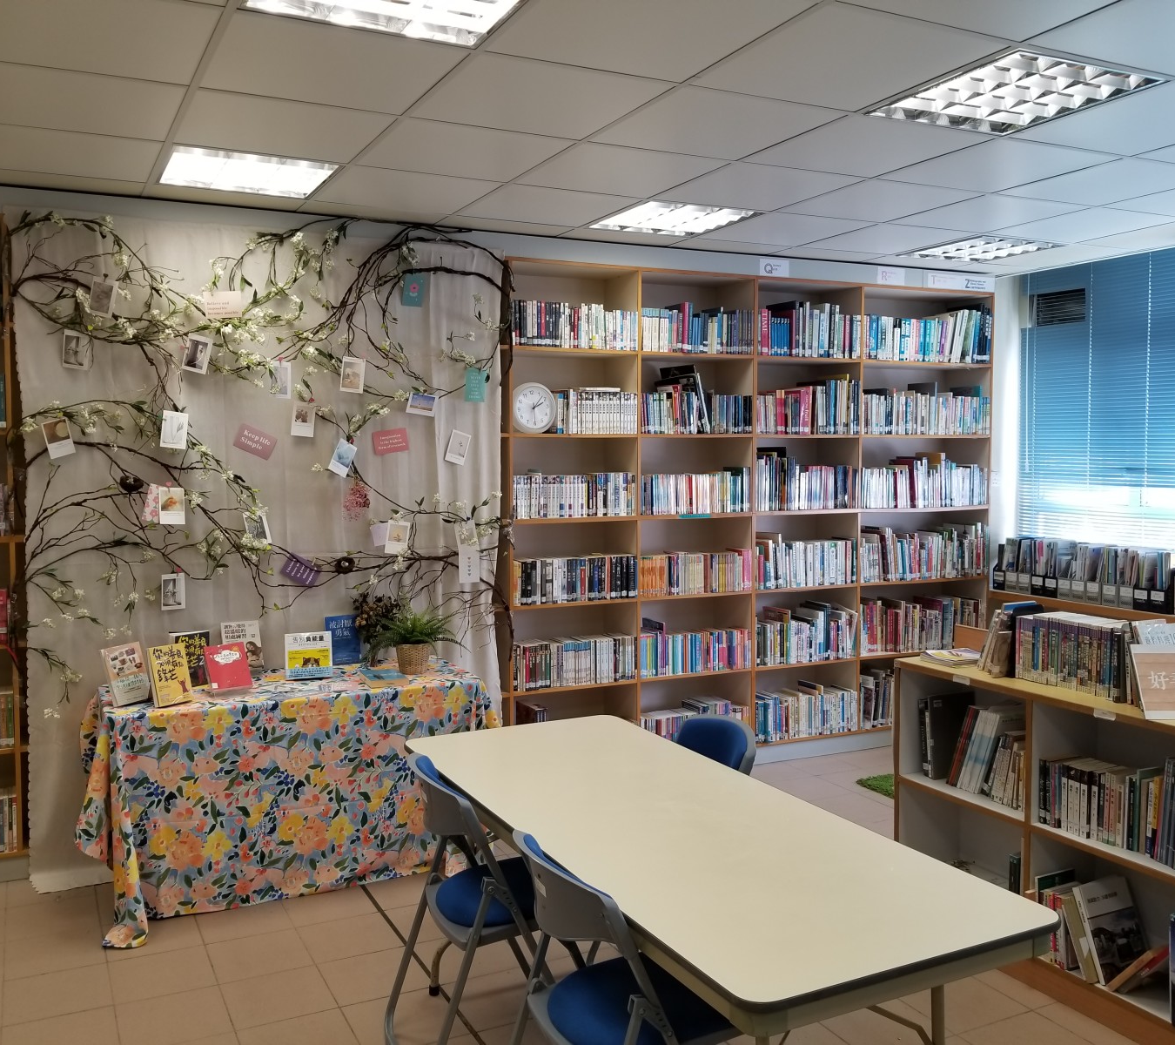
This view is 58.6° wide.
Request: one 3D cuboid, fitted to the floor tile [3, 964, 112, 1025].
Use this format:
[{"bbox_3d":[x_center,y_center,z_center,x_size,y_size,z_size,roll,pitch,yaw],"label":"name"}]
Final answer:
[{"bbox_3d":[-1.648,1.473,3.252,0.303,0.010,0.303,-3,5,-26],"label":"floor tile"}]

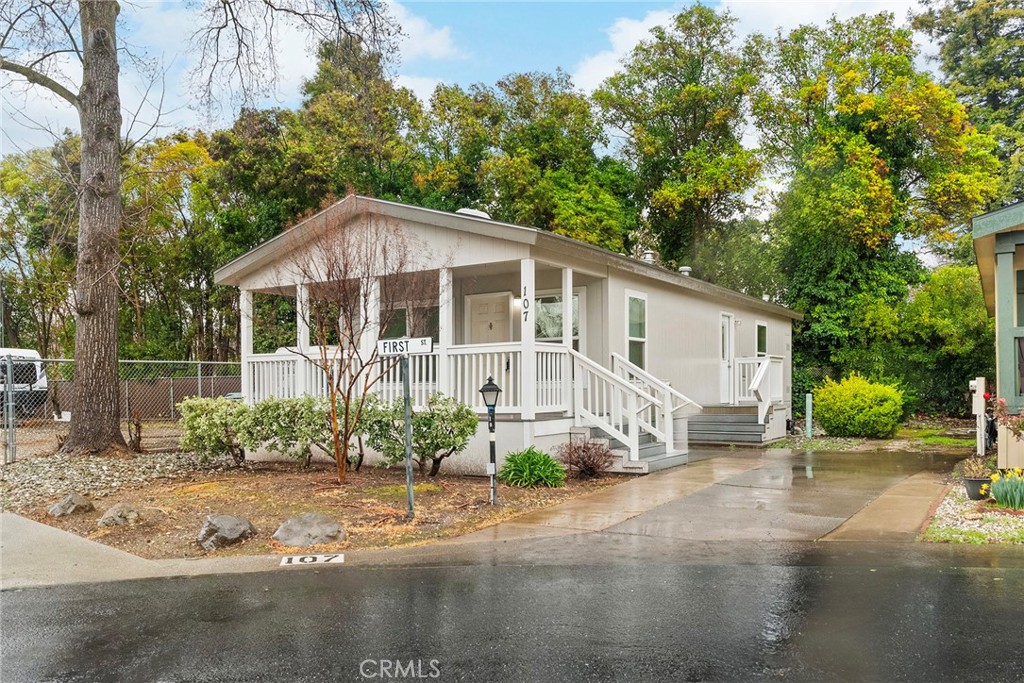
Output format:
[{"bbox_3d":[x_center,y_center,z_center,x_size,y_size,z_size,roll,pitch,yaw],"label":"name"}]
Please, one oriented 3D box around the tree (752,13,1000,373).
[{"bbox_3d":[13.458,-4.938,28.885,9.000,15.220,8.200,-2,-3,25],"label":"tree"}]

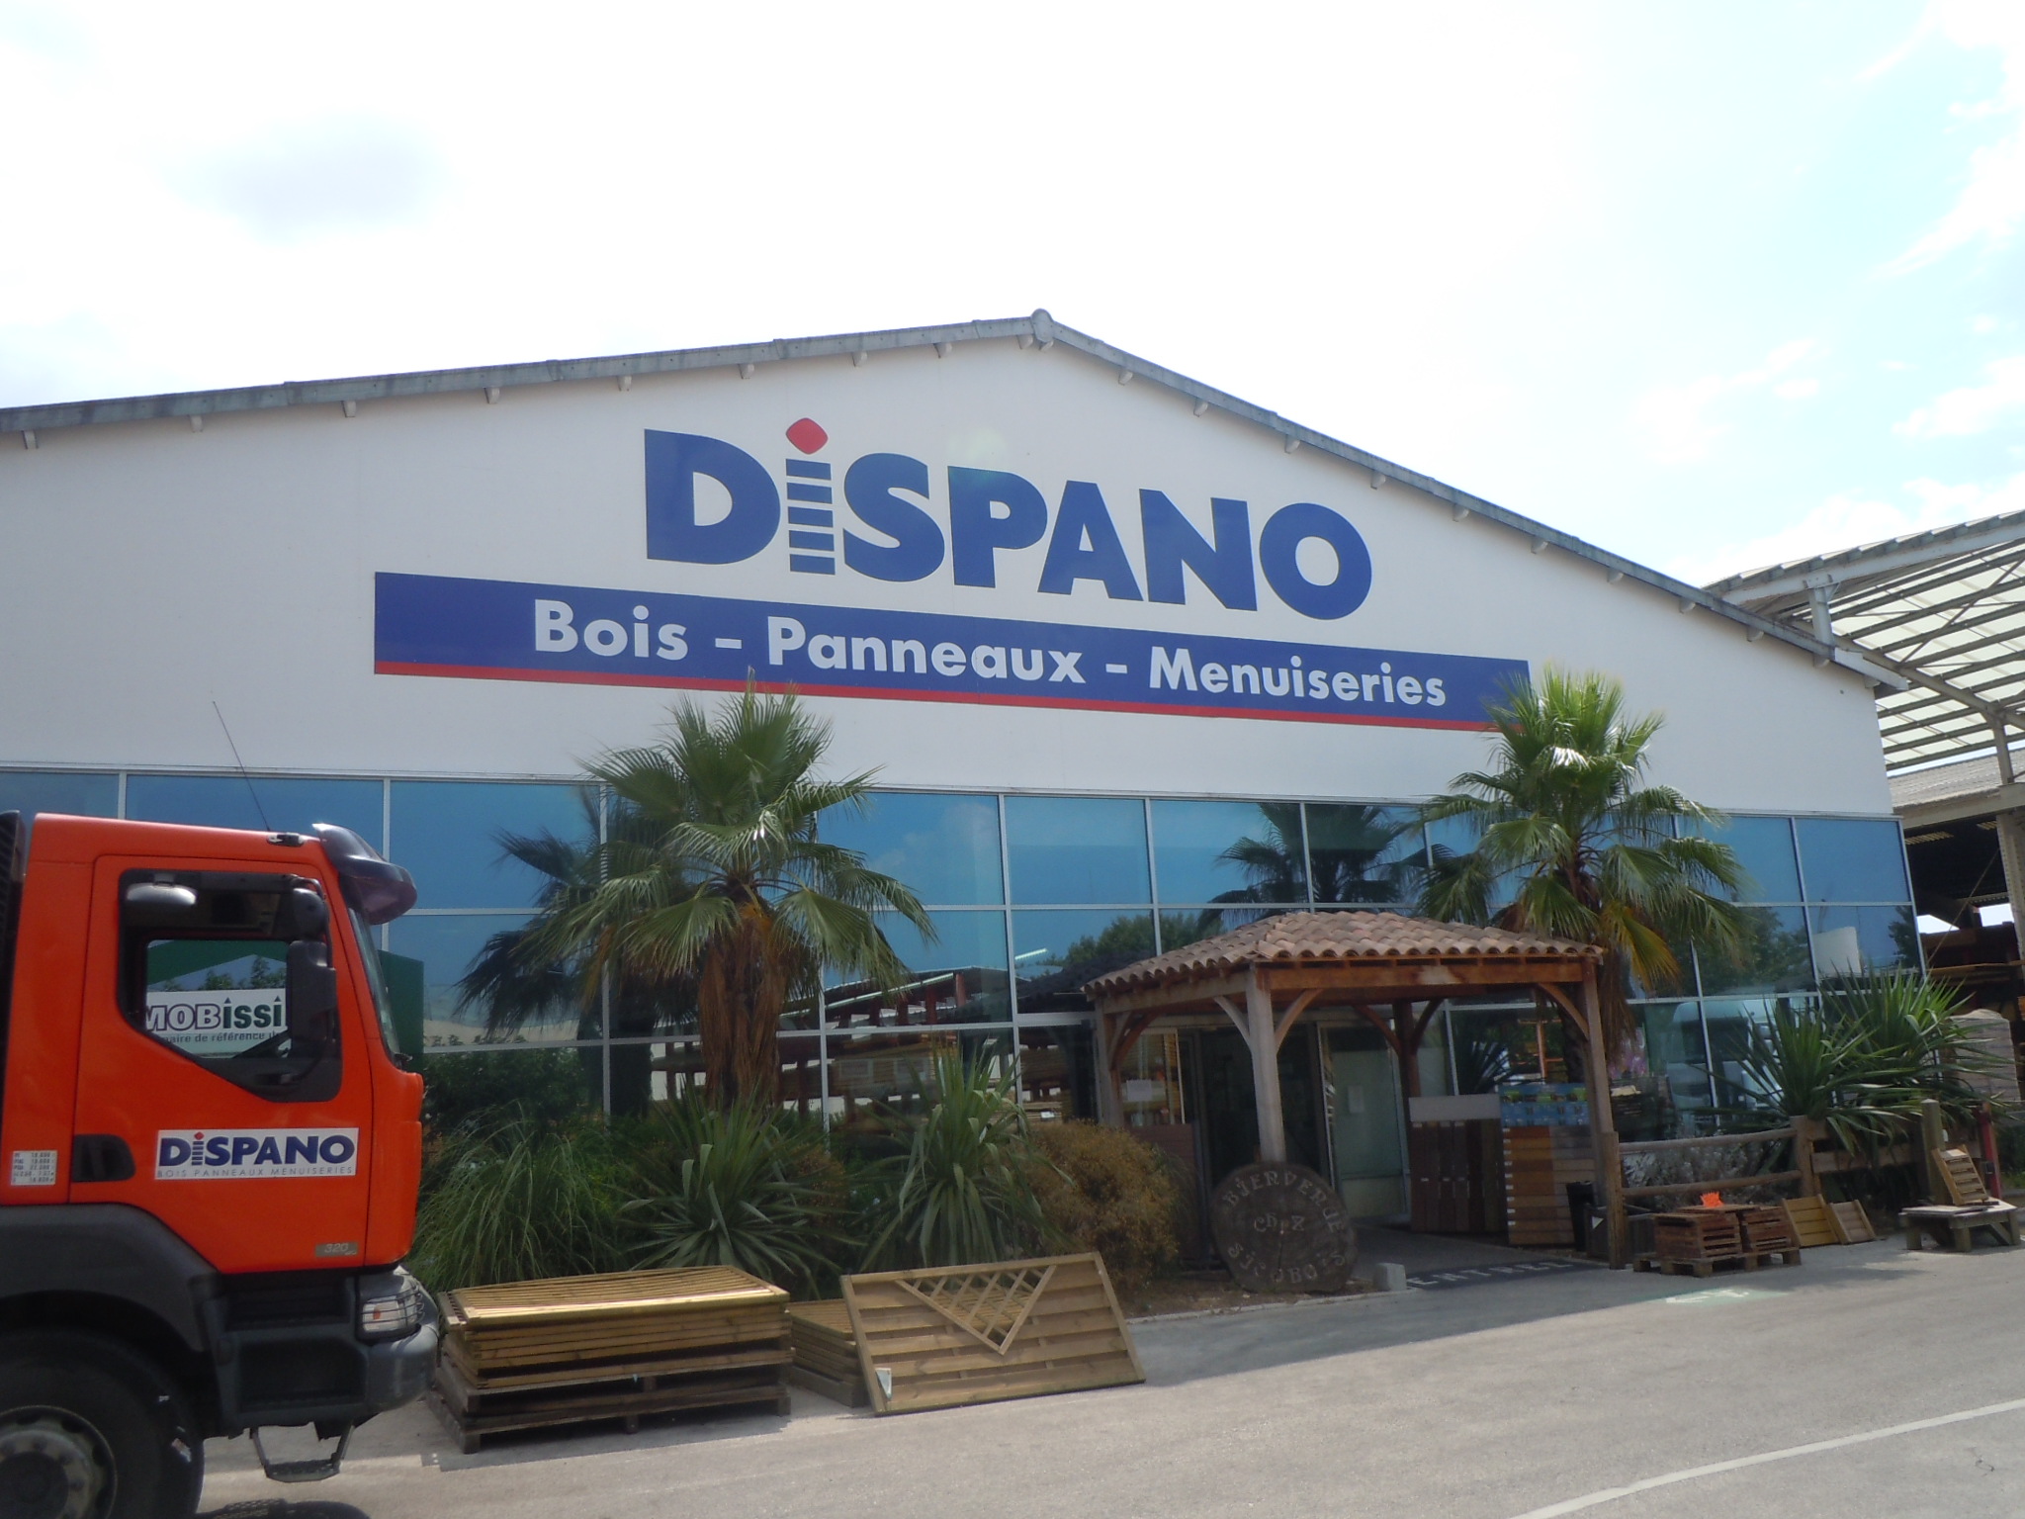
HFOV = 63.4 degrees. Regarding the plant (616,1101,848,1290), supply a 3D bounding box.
[{"bbox_3d":[-2.076,3.411,12.271,1.750,1.680,1.600,2,-13,-25],"label":"plant"}]

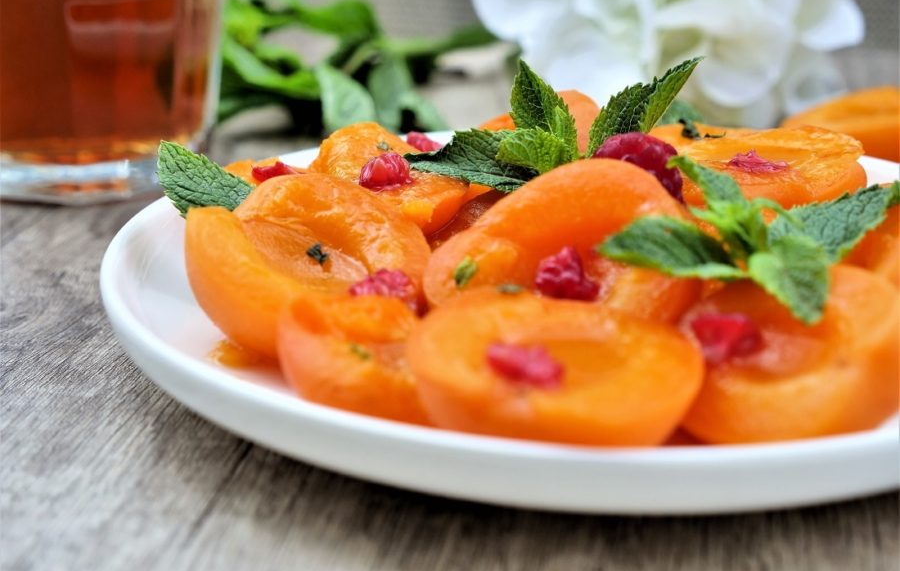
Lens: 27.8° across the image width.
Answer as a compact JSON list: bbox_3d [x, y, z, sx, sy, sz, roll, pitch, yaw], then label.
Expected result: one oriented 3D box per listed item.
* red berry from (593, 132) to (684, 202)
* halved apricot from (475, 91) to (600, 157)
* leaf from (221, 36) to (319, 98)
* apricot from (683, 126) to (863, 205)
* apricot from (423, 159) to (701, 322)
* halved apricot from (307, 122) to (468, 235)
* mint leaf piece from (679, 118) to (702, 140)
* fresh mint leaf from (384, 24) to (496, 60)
[{"bbox_3d":[0.038,-0.024,0.372,0.017,0.015,0.018,0,19,0],"label":"red berry"},{"bbox_3d":[0.023,-0.035,0.430,0.036,0.024,0.036,-2,31,1],"label":"halved apricot"},{"bbox_3d":[-0.056,-0.067,0.560,0.034,0.014,0.018,7,21,19],"label":"leaf"},{"bbox_3d":[0.070,-0.020,0.405,0.042,0.021,0.042,0,19,0],"label":"apricot"},{"bbox_3d":[0.021,-0.002,0.355,0.051,0.024,0.043,0,39,0],"label":"apricot"},{"bbox_3d":[-0.014,-0.016,0.402,0.038,0.021,0.040,3,37,-1],"label":"halved apricot"},{"bbox_3d":[0.056,-0.036,0.420,0.006,0.004,0.005,1,19,0],"label":"mint leaf piece"},{"bbox_3d":[-0.003,-0.083,0.620,0.040,0.010,0.016,-7,21,-19],"label":"fresh mint leaf"}]

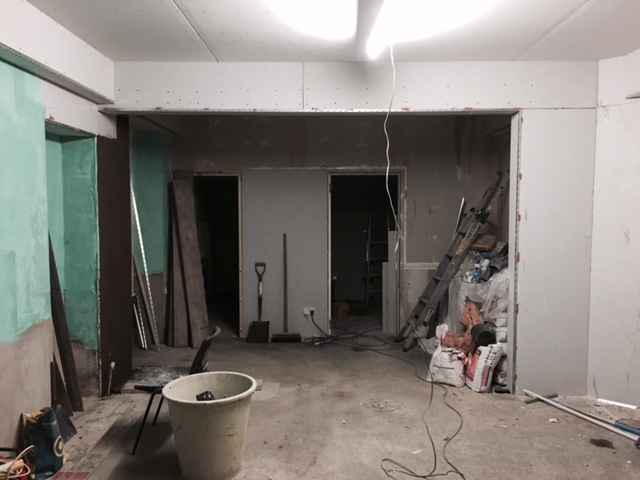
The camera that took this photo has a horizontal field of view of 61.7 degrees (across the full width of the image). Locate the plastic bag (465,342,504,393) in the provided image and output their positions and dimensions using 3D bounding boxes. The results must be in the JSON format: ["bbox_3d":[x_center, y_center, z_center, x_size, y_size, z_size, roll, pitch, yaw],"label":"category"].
[{"bbox_3d":[1.435,1.092,4.728,0.140,0.420,0.290,11,2,-18],"label":"plastic bag"}]

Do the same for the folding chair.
[{"bbox_3d":[-0.953,0.985,3.660,0.520,0.760,0.480,0,3,1],"label":"folding chair"}]

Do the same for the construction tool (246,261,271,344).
[{"bbox_3d":[-0.722,0.737,6.400,0.265,0.940,0.130,1,-2,0],"label":"construction tool"}]

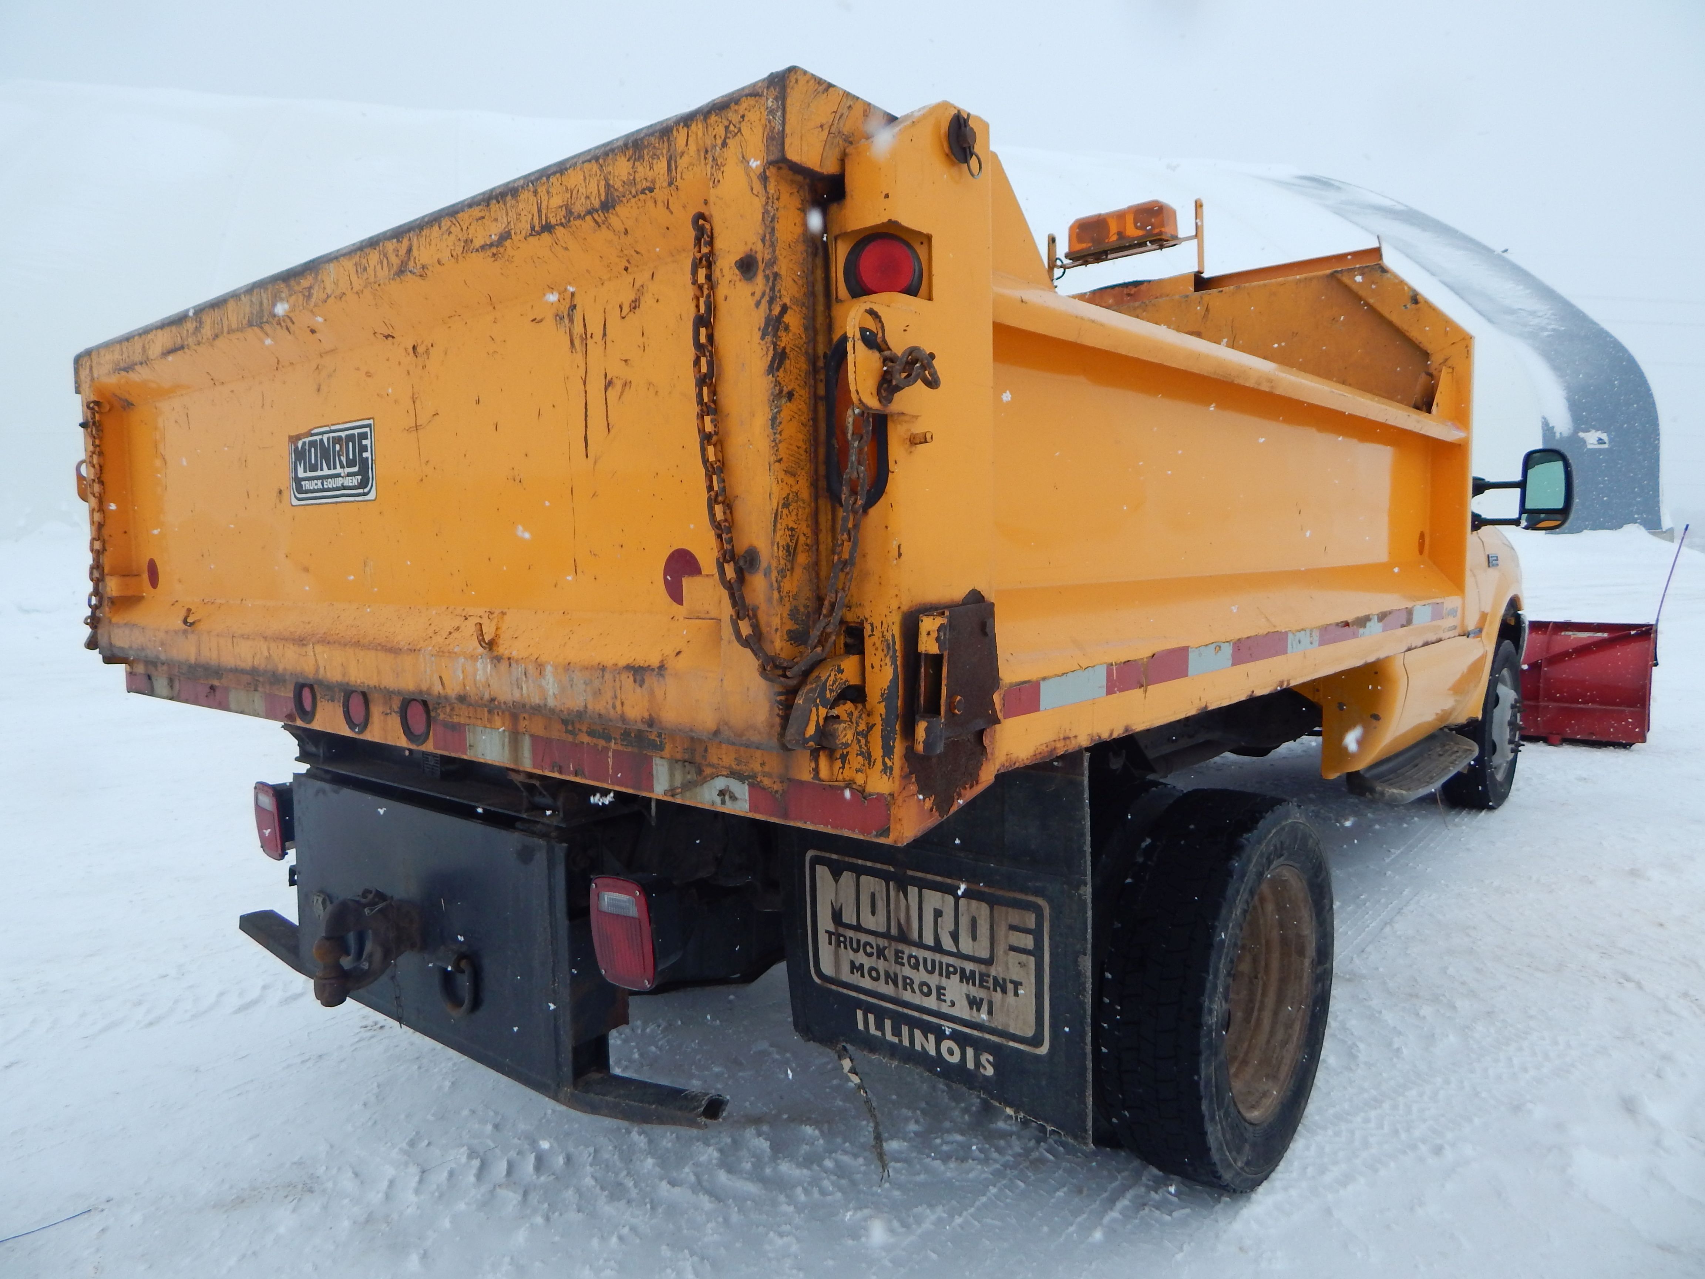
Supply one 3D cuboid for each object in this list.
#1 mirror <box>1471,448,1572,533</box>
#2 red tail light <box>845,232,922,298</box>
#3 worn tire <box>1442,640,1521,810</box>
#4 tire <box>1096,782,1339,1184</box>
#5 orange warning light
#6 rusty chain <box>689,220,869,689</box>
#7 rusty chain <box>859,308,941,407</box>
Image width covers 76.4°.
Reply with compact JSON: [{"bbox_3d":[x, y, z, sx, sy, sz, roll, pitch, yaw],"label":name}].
[{"bbox_3d":[2.692,-0.600,4.354,0.360,0.315,0.150,3,6,41],"label":"mirror"},{"bbox_3d":[0.034,-0.408,1.197,0.086,0.086,0.035,-1,5,-7],"label":"red tail light"},{"bbox_3d":[3.004,0.415,5.173,0.220,0.800,0.800,3,6,41],"label":"worn tire"},{"bbox_3d":[0.812,0.732,2.341,0.220,0.800,0.800,3,6,41],"label":"tire"},{"bbox_3d":[1.005,-1.519,4.023,0.400,0.140,0.180,3,6,41],"label":"orange warning light"},{"bbox_3d":[-0.074,-0.199,1.140,0.155,0.490,0.120,3,6,41],"label":"rusty chain"},{"bbox_3d":[0.046,-0.293,1.140,0.055,0.105,0.095,3,6,41],"label":"rusty chain"}]

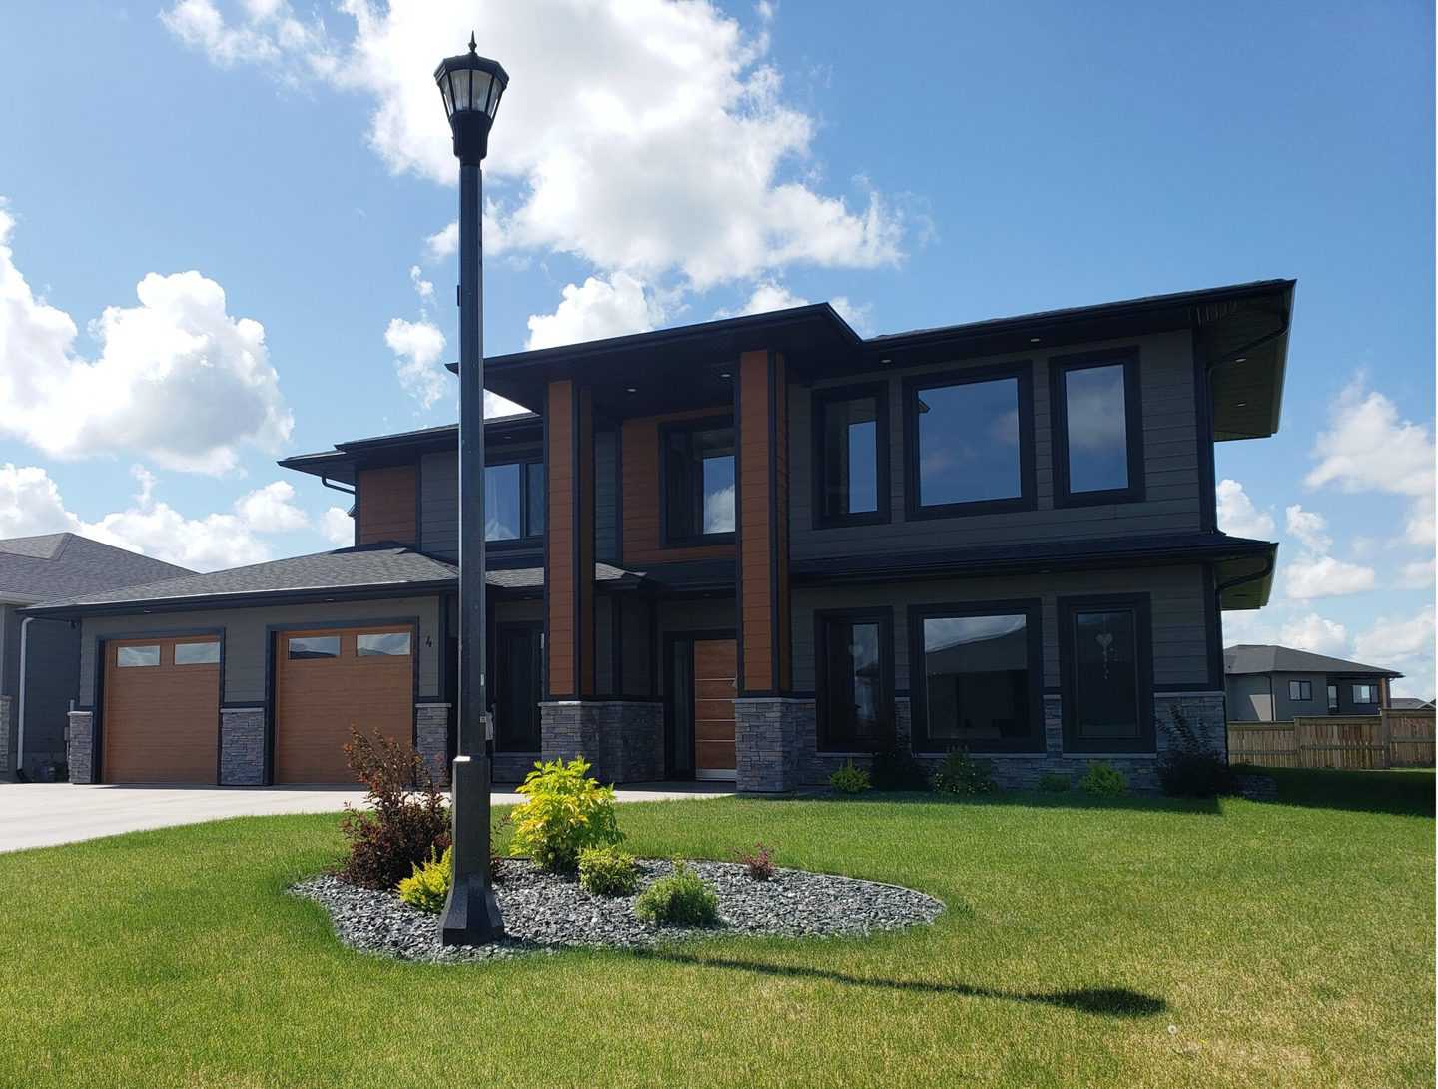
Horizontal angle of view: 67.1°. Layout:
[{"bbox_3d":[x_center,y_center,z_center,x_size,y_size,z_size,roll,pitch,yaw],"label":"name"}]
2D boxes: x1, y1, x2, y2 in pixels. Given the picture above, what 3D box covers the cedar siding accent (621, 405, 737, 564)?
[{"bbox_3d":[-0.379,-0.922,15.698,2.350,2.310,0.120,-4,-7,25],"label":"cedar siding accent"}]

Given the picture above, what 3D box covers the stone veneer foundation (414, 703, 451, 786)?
[{"bbox_3d":[-4.156,2.946,15.971,0.643,1.186,0.300,-4,-7,25],"label":"stone veneer foundation"}]

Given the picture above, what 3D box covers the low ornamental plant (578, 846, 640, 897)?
[{"bbox_3d":[-0.803,2.375,7.900,0.430,0.370,0.420,-1,-8,0],"label":"low ornamental plant"}]

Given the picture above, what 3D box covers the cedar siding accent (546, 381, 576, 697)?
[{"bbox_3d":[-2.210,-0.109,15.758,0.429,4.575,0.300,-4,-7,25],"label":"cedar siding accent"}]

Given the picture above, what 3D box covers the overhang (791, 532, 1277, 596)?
[{"bbox_3d":[3.574,0.194,13.353,5.912,0.461,0.670,-4,-7,25],"label":"overhang"}]

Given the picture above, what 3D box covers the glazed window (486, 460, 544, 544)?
[{"bbox_3d":[-3.070,-0.701,16.954,1.753,1.319,0.140,-4,-7,25],"label":"glazed window"}]

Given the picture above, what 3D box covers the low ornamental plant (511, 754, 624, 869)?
[{"bbox_3d":[-1.227,2.155,8.700,0.880,0.920,0.840,-1,-8,0],"label":"low ornamental plant"}]

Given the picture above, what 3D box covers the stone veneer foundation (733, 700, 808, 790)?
[{"bbox_3d":[0.639,2.556,13.824,0.650,1.135,0.620,-5,-9,26],"label":"stone veneer foundation"}]

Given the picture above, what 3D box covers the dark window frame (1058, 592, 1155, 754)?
[{"bbox_3d":[4.655,1.559,13.035,1.053,1.893,0.140,-4,-7,25],"label":"dark window frame"}]

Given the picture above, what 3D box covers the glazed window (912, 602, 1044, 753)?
[{"bbox_3d":[3.242,1.682,13.688,1.669,1.913,0.140,-4,-7,25],"label":"glazed window"}]

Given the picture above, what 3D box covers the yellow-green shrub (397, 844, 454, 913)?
[{"bbox_3d":[-1.970,2.263,7.350,0.420,0.440,0.410,-5,-9,26],"label":"yellow-green shrub"}]

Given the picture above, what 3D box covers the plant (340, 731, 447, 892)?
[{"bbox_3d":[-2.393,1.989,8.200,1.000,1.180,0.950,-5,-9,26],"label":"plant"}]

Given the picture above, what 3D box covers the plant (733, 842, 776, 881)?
[{"bbox_3d":[0.262,2.368,8.129,0.320,0.278,0.304,-1,-6,0],"label":"plant"}]

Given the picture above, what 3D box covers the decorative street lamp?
[{"bbox_3d":[-1.536,-0.497,6.836,0.470,5.763,0.470,-1,-6,0],"label":"decorative street lamp"}]

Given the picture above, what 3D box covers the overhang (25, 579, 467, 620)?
[{"bbox_3d":[-7.909,0.922,17.463,9.570,0.240,0.680,-4,-7,25],"label":"overhang"}]

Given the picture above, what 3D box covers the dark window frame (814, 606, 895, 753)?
[{"bbox_3d":[1.796,1.804,14.357,1.088,1.900,0.140,-4,-7,25],"label":"dark window frame"}]

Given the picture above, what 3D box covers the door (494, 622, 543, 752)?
[{"bbox_3d":[-2.921,2.115,16.081,0.970,1.930,0.140,-5,-9,26],"label":"door"}]

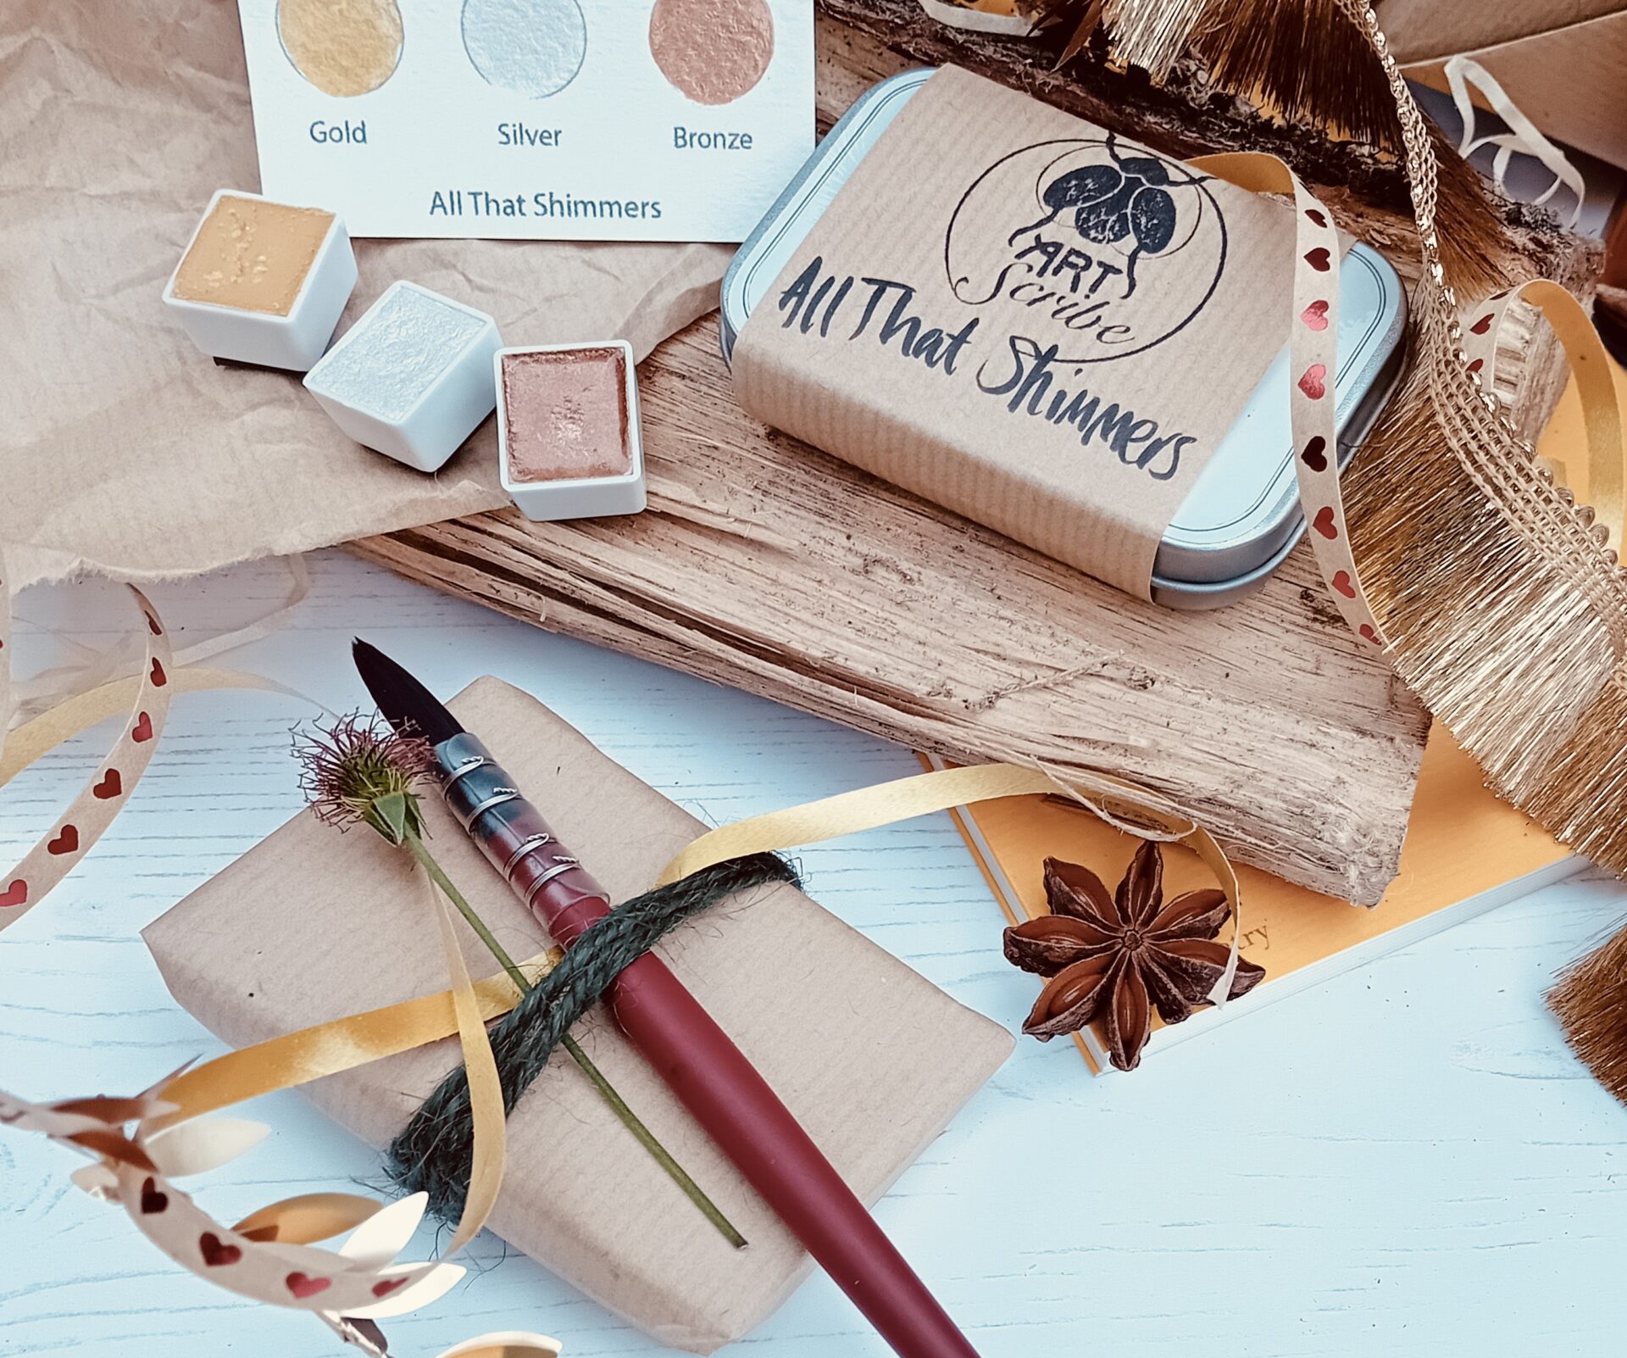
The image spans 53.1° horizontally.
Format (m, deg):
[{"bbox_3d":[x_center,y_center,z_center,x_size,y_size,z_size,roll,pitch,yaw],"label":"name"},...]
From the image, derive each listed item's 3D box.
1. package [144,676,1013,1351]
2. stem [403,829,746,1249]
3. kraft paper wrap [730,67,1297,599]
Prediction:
[{"bbox_3d":[-0.026,0.037,0.188,0.078,0.014,0.049,33,54,16],"label":"package"},{"bbox_3d":[-0.027,0.038,0.176,0.002,0.002,0.059,-33,67,-29],"label":"stem"},{"bbox_3d":[0.033,-0.048,0.222,0.082,0.015,0.057,29,67,16],"label":"kraft paper wrap"}]

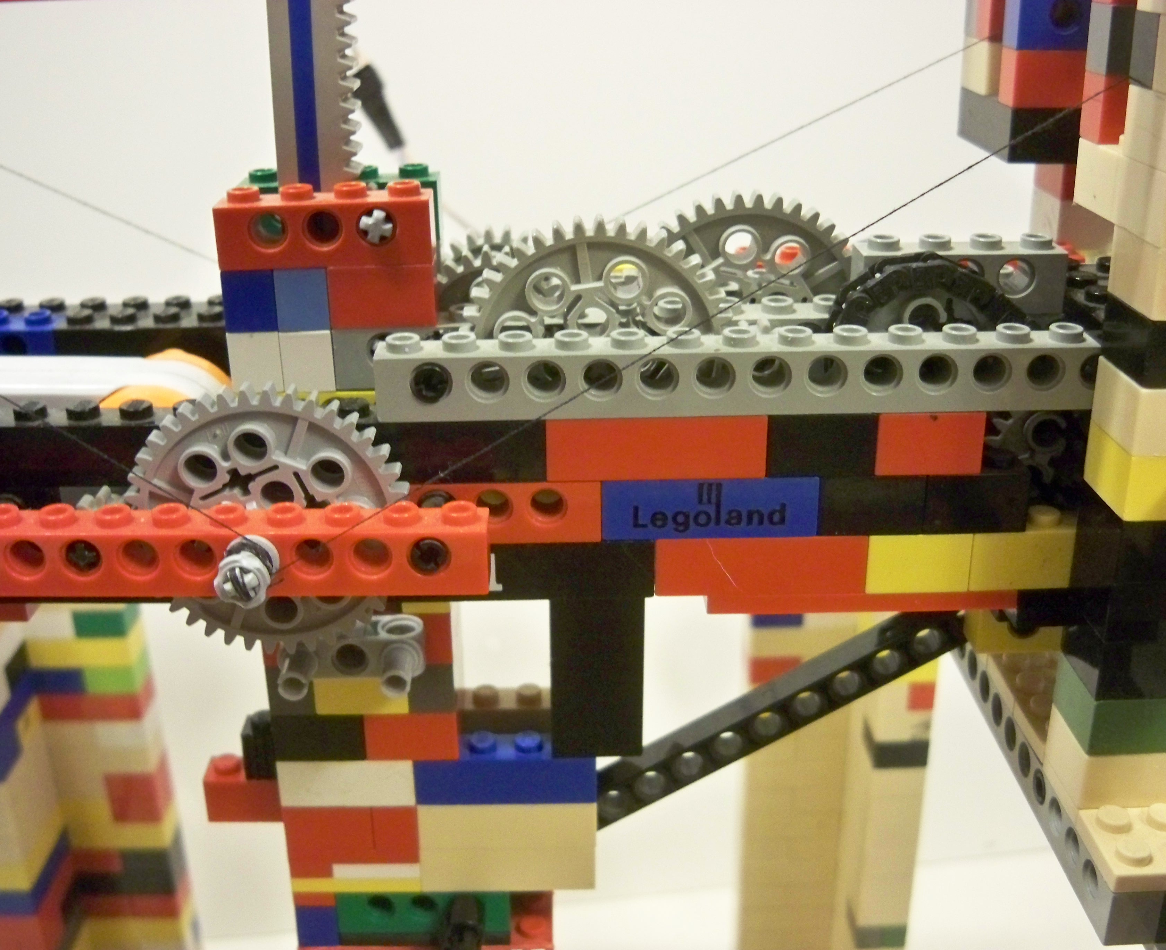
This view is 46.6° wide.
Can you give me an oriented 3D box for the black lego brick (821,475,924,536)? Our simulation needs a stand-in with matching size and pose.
[{"bbox_3d":[0.043,0.003,0.204,0.016,0.010,0.008,-1,22,-1],"label":"black lego brick"}]

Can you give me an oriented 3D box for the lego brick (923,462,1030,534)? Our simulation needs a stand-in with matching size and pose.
[{"bbox_3d":[0.059,0.002,0.204,0.016,0.011,0.008,-1,22,-1],"label":"lego brick"}]

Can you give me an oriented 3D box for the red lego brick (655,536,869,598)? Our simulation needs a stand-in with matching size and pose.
[{"bbox_3d":[0.027,0.012,0.206,0.032,0.010,0.008,-1,22,-1],"label":"red lego brick"}]

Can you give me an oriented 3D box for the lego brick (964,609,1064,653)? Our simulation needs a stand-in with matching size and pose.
[{"bbox_3d":[0.078,0.025,0.244,0.016,0.011,0.008,-1,22,-1],"label":"lego brick"}]

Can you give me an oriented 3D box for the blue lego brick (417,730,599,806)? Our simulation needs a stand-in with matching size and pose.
[{"bbox_3d":[-0.014,0.052,0.242,0.032,0.011,0.008,-1,22,-1],"label":"blue lego brick"}]

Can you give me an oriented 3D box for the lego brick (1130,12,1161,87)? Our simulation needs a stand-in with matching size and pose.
[{"bbox_3d":[0.081,-0.056,0.179,0.014,0.010,0.008,-1,22,-1],"label":"lego brick"}]

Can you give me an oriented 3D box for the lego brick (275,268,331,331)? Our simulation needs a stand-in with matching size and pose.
[{"bbox_3d":[-0.042,-0.028,0.207,0.008,0.011,0.008,-1,22,-1],"label":"lego brick"}]

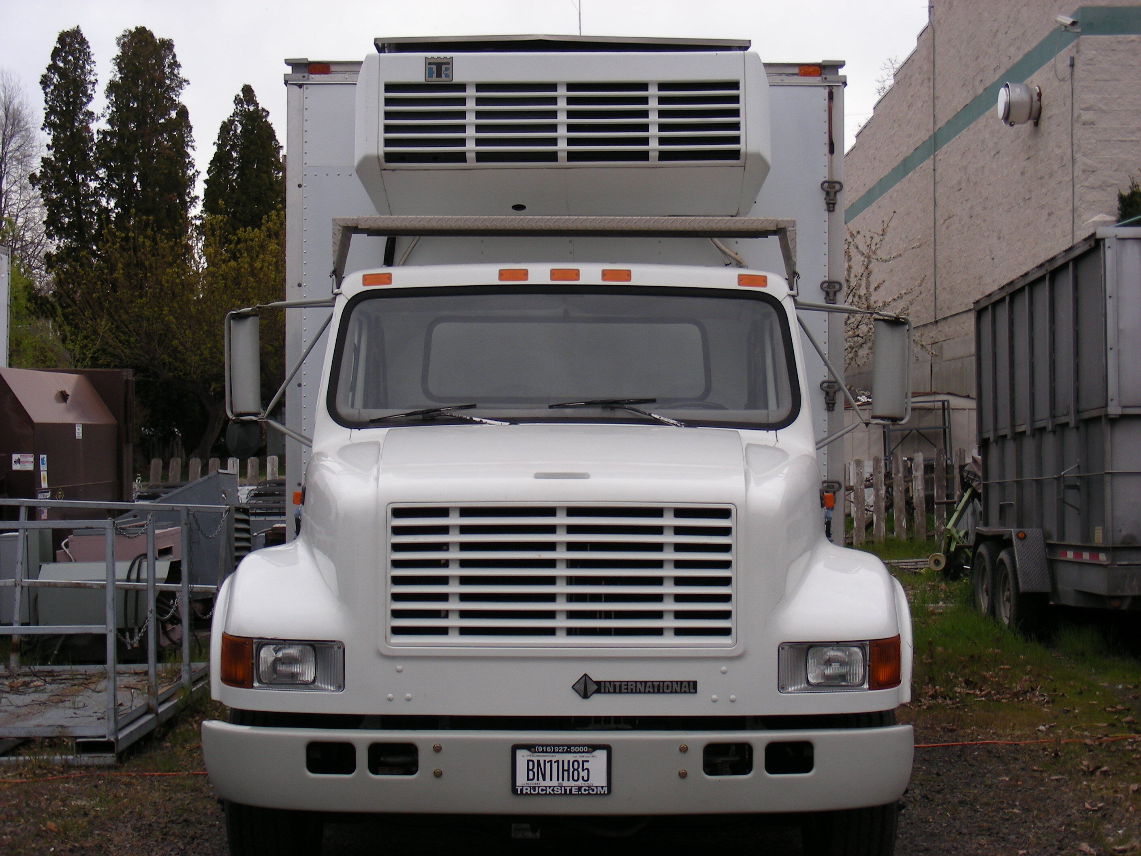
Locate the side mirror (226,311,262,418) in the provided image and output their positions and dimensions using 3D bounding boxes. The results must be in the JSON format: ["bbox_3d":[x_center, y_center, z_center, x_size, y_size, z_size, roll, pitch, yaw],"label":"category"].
[{"bbox_3d":[-1.326,-0.259,7.100,0.185,0.430,0.100,0,0,22],"label":"side mirror"}]

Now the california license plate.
[{"bbox_3d":[-0.027,1.069,5.470,0.312,0.160,0.020,0,0,0],"label":"california license plate"}]

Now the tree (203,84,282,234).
[{"bbox_3d":[-6.358,-2.519,34.000,1.700,8.338,1.700,0,0,0],"label":"tree"}]

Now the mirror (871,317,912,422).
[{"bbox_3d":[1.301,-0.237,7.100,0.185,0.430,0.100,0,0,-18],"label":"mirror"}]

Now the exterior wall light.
[{"bbox_3d":[6.600,-4.760,25.700,0.560,0.620,0.620,0,0,0],"label":"exterior wall light"}]

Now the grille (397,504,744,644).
[{"bbox_3d":[-0.029,0.477,5.660,1.130,0.465,0.110,0,0,0],"label":"grille"}]

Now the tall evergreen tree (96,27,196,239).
[{"bbox_3d":[-8.258,-3.074,34.000,2.000,9.448,2.000,0,0,0],"label":"tall evergreen tree"}]

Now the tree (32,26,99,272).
[{"bbox_3d":[-9.828,-3.083,34.000,1.500,9.466,1.500,0,0,0],"label":"tree"}]

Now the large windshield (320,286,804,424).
[{"bbox_3d":[-0.025,-0.288,7.020,1.880,0.600,0.420,0,0,0],"label":"large windshield"}]

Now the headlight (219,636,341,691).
[{"bbox_3d":[-0.946,0.768,5.720,0.425,0.178,0.170,0,0,0],"label":"headlight"}]

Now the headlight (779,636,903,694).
[{"bbox_3d":[0.885,0.772,5.720,0.420,0.178,0.170,0,0,0],"label":"headlight"}]

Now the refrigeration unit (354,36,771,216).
[{"bbox_3d":[-0.034,-1.343,7.850,1.870,0.720,0.520,0,0,0],"label":"refrigeration unit"}]

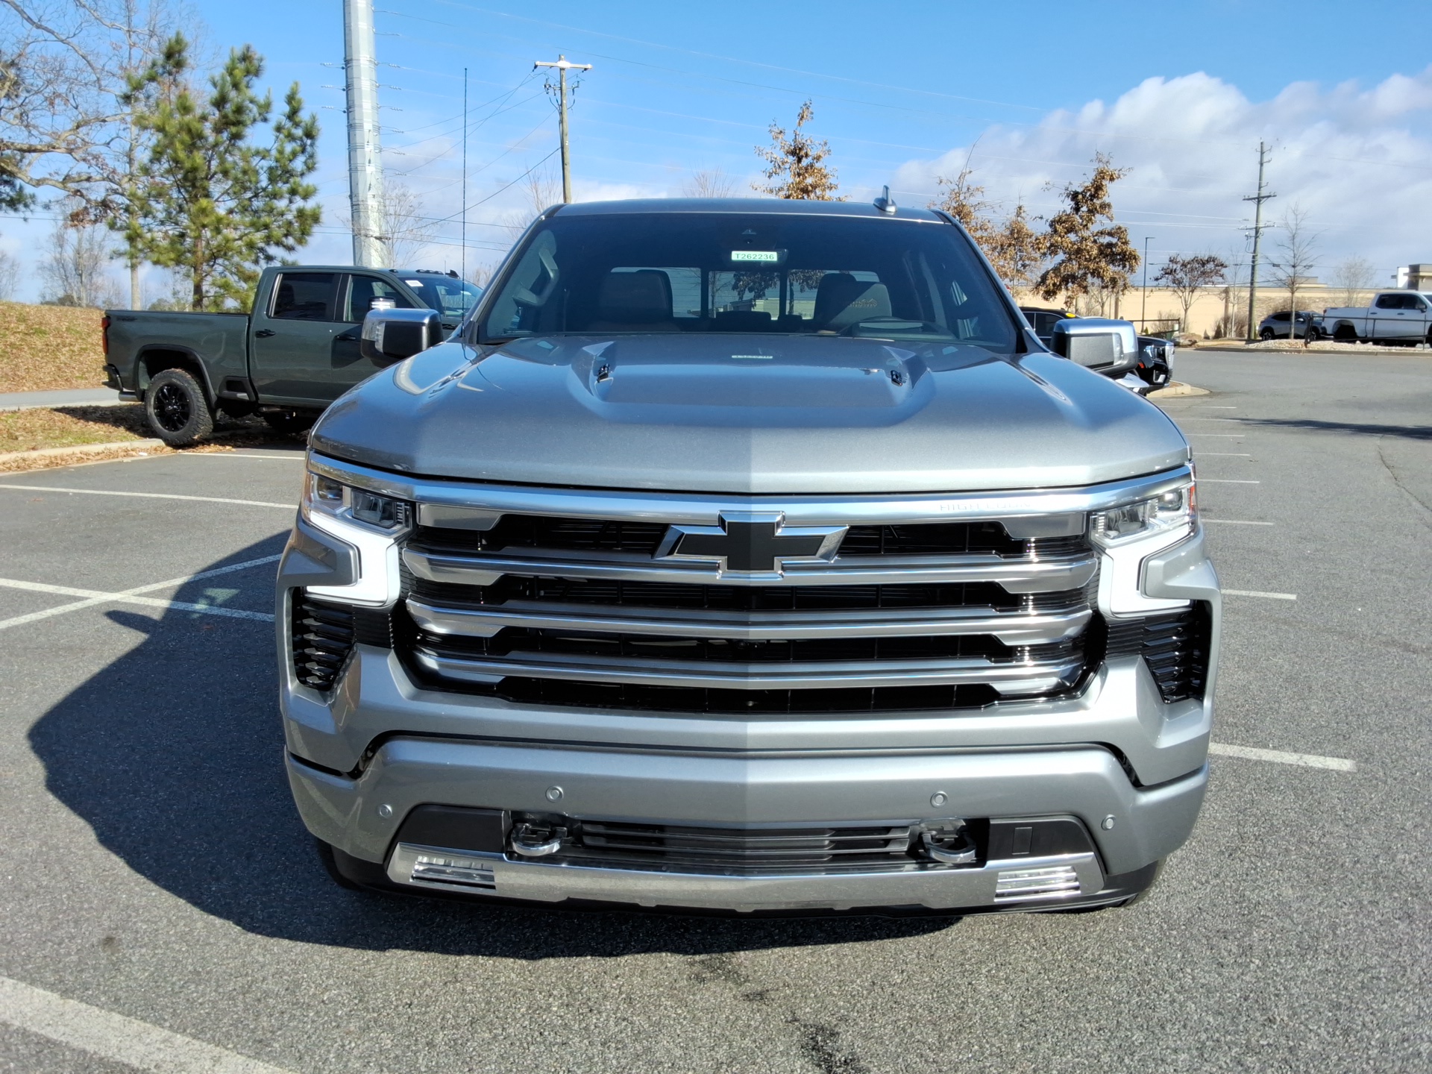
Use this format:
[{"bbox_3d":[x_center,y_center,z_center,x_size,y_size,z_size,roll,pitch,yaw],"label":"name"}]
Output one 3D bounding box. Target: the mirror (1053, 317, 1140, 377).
[{"bbox_3d":[1.223,-0.607,3.740,0.285,0.205,0.170,0,10,-5],"label":"mirror"}]

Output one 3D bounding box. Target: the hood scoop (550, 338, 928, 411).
[{"bbox_3d":[0.082,-0.400,2.863,0.920,0.160,0.720,1,10,1],"label":"hood scoop"}]

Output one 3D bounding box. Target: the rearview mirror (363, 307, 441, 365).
[{"bbox_3d":[-0.975,-0.618,3.689,0.290,0.220,0.200,1,10,1],"label":"rearview mirror"}]

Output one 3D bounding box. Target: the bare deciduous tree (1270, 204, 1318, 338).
[{"bbox_3d":[21.398,-9.793,42.896,1.950,4.886,1.950,1,10,2],"label":"bare deciduous tree"}]

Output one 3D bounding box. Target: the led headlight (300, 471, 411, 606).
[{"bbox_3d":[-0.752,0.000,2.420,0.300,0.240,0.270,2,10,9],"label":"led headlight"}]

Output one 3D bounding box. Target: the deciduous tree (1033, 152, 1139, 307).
[{"bbox_3d":[9.786,-7.384,31.162,2.846,5.606,2.846,1,10,0],"label":"deciduous tree"}]

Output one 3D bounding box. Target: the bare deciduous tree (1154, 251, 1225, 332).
[{"bbox_3d":[19.890,-10.265,48.914,3.139,3.329,3.139,1,10,0],"label":"bare deciduous tree"}]

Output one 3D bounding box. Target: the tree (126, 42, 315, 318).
[{"bbox_3d":[-9.487,-6.613,22.198,3.850,5.583,3.600,1,10,2],"label":"tree"}]

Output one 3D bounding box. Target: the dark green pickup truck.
[{"bbox_3d":[-3.901,-2.021,13.107,6.350,2.050,2.080,5,11,22],"label":"dark green pickup truck"}]

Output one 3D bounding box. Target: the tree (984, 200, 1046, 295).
[{"bbox_3d":[9.331,-8.083,36.118,2.100,4.630,2.100,1,10,2],"label":"tree"}]

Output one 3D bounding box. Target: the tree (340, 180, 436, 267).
[{"bbox_3d":[-11.008,-9.437,38.967,3.300,4.912,3.200,1,10,2],"label":"tree"}]

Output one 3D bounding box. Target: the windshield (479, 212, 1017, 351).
[{"bbox_3d":[0.103,-0.820,3.691,1.620,0.540,0.900,1,10,1],"label":"windshield"}]

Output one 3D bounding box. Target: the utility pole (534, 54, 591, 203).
[{"bbox_3d":[-6.079,-12.956,46.449,2.350,12.018,0.400,1,10,2],"label":"utility pole"}]

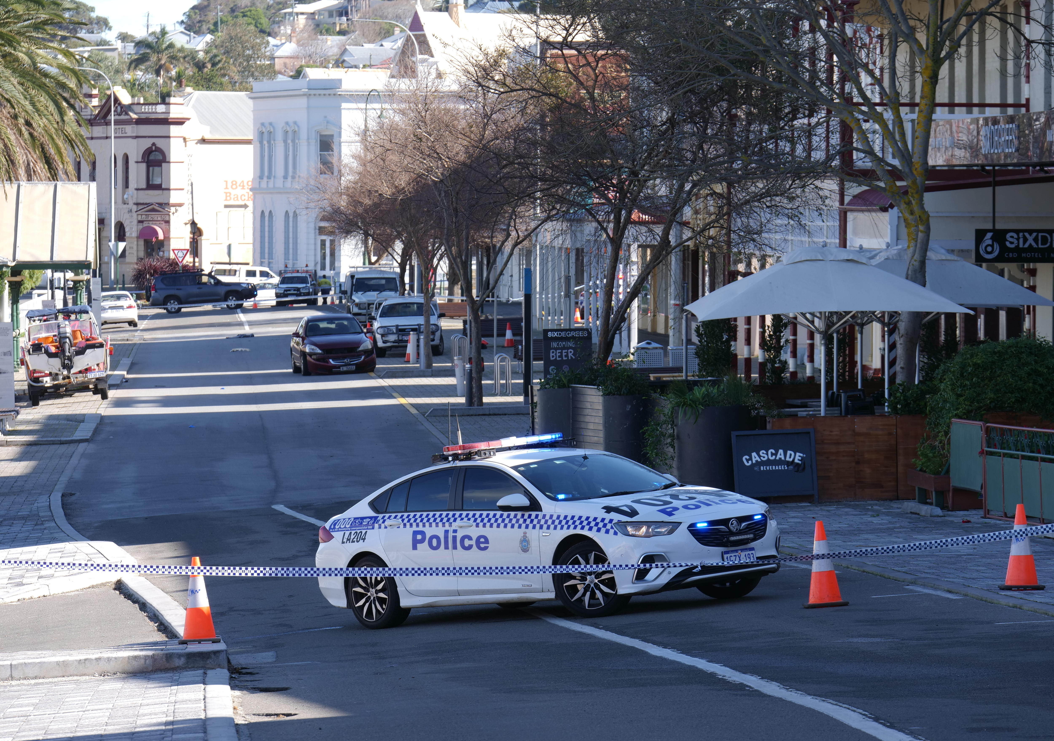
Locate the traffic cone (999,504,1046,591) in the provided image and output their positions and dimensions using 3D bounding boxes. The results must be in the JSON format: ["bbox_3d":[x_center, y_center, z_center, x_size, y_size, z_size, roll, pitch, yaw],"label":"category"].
[{"bbox_3d":[4.076,1.454,50.200,0.380,0.700,0.380,-1,1,0],"label":"traffic cone"}]

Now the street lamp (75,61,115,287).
[{"bbox_3d":[-23.804,-10.577,335.000,2.400,12.100,0.300,0,2,0],"label":"street lamp"}]

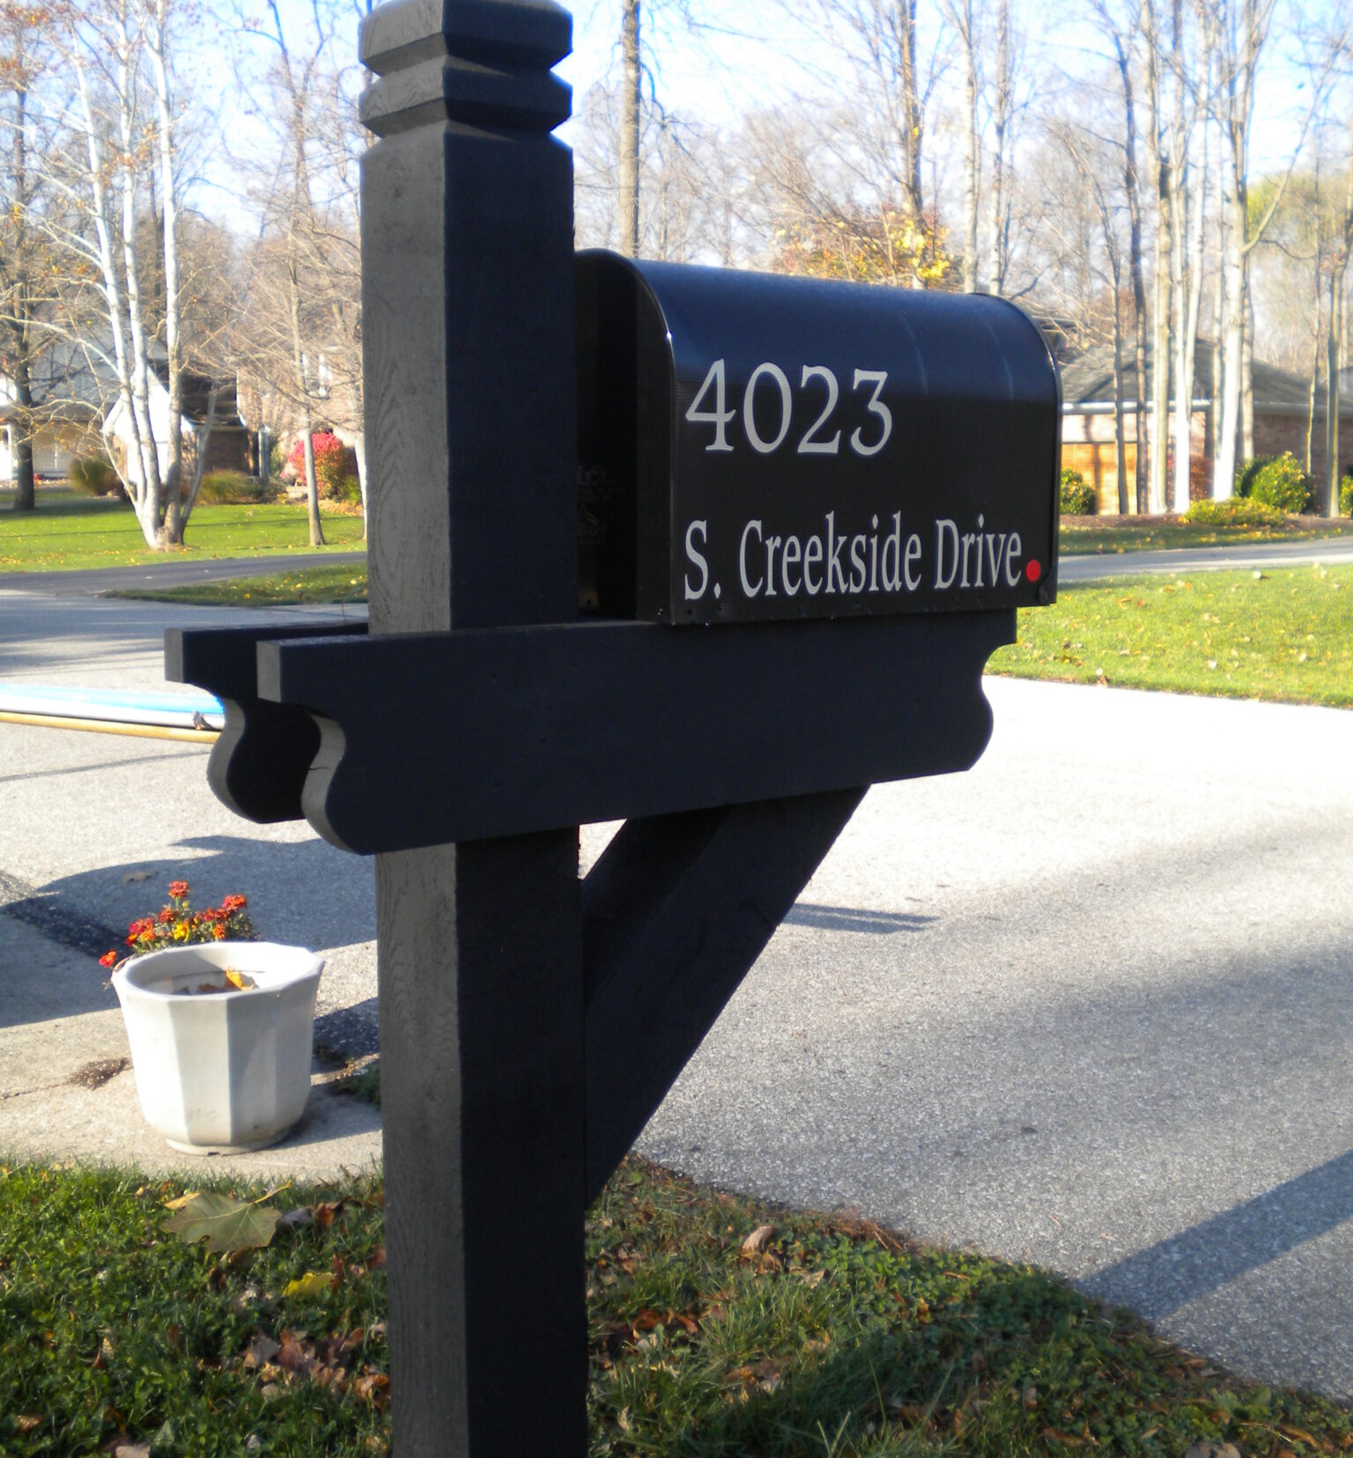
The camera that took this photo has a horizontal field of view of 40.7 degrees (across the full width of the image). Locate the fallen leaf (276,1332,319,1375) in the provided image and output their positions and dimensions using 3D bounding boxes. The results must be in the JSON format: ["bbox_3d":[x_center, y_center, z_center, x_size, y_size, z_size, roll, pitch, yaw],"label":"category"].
[{"bbox_3d":[-0.486,0.799,2.331,0.056,0.025,0.065,-2,7,-12],"label":"fallen leaf"}]

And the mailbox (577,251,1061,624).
[{"bbox_3d":[0.129,-0.312,1.990,0.567,0.363,0.271,-6,9,-40],"label":"mailbox"}]

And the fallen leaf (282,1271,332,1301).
[{"bbox_3d":[-0.512,0.773,2.530,0.068,0.022,0.060,-2,7,-11],"label":"fallen leaf"}]

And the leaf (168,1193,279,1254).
[{"bbox_3d":[-0.682,0.746,2.752,0.168,0.045,0.150,-2,8,-14],"label":"leaf"}]

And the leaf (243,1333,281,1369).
[{"bbox_3d":[-0.533,0.798,2.341,0.047,0.025,0.055,-2,8,-13],"label":"leaf"}]

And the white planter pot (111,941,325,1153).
[{"bbox_3d":[-0.803,0.575,3.200,0.365,0.298,0.365,-1,7,0],"label":"white planter pot"}]

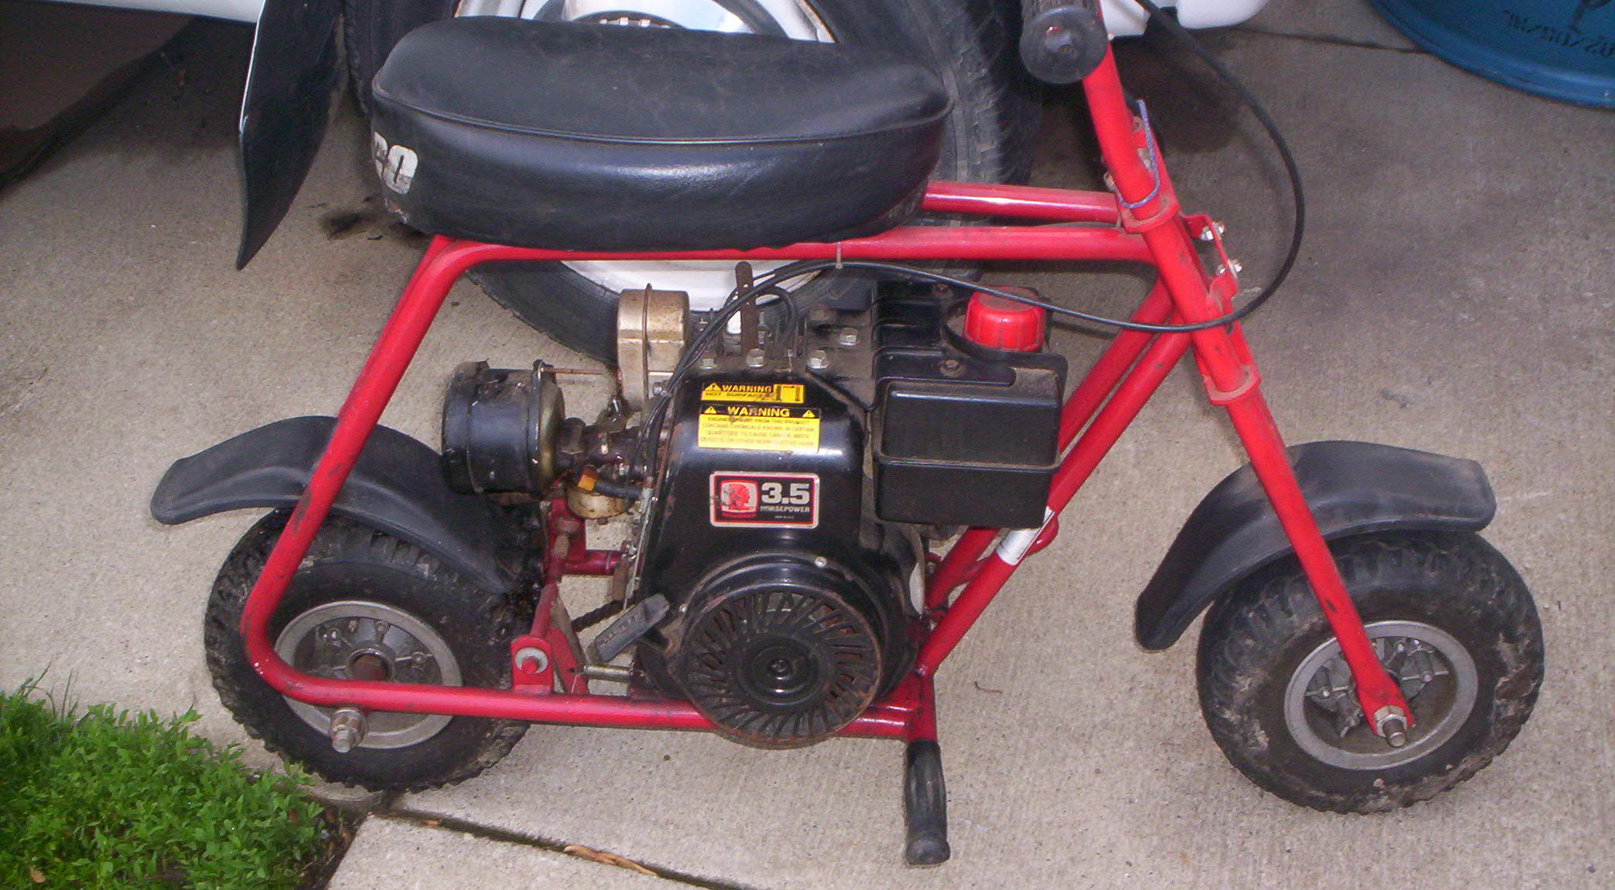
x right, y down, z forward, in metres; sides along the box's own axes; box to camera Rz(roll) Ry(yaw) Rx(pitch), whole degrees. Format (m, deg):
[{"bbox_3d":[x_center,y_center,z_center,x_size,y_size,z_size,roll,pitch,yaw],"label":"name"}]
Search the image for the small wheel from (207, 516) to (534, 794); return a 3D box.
[{"bbox_3d":[-0.348,0.164,1.399,0.266,0.266,0.093,1,32,0],"label":"small wheel"}]

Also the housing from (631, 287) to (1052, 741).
[{"bbox_3d":[0.026,0.042,1.280,0.305,0.325,0.193,1,32,0],"label":"housing"}]

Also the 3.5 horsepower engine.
[{"bbox_3d":[-0.054,0.034,1.291,0.462,0.325,0.218,1,32,0],"label":"3.5 horsepower engine"}]

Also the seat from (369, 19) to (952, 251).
[{"bbox_3d":[-0.098,-0.215,1.160,0.394,0.122,0.173,1,32,0],"label":"seat"}]

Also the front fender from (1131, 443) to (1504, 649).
[{"bbox_3d":[0.389,0.079,1.339,0.254,0.160,0.100,1,32,0],"label":"front fender"}]

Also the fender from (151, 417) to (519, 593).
[{"bbox_3d":[-0.355,0.040,1.323,0.276,0.110,0.100,1,32,0],"label":"fender"}]

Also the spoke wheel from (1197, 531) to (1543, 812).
[{"bbox_3d":[0.456,0.179,1.400,0.266,0.266,0.093,1,32,0],"label":"spoke wheel"}]

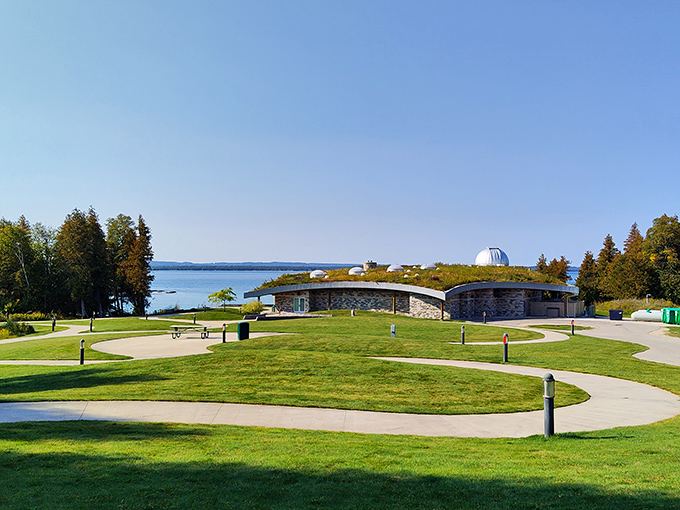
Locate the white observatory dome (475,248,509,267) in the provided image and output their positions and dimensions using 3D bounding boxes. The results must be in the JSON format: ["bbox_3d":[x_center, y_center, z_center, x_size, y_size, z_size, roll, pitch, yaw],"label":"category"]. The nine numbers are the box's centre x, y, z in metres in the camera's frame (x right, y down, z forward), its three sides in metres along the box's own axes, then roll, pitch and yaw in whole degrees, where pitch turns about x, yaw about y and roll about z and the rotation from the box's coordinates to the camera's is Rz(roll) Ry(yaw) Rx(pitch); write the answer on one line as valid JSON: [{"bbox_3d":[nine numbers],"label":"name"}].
[{"bbox_3d":[22.565,0.510,79.000,5.000,3.300,5.000,0,-2,12],"label":"white observatory dome"}]

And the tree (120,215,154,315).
[{"bbox_3d":[-29.779,1.507,78.000,5.000,14.930,5.000,0,-2,0],"label":"tree"}]

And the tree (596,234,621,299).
[{"bbox_3d":[35.502,1.980,70.000,3.700,9.370,3.700,0,-2,0],"label":"tree"}]

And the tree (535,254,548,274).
[{"bbox_3d":[31.991,4.038,84.000,2.700,8.240,2.700,0,-2,0],"label":"tree"}]

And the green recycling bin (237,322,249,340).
[{"bbox_3d":[-5.683,4.506,31.300,0.560,1.060,0.560,1,-2,-24],"label":"green recycling bin"}]

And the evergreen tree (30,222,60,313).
[{"bbox_3d":[-41.643,2.050,75.000,4.600,13.570,4.600,0,-2,0],"label":"evergreen tree"}]

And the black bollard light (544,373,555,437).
[{"bbox_3d":[3.535,2.538,8.950,0.190,1.070,0.190,0,-2,0],"label":"black bollard light"}]

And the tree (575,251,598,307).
[{"bbox_3d":[31.667,3.141,68.000,3.300,7.440,3.300,0,-2,0],"label":"tree"}]

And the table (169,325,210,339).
[{"bbox_3d":[-9.257,4.762,32.800,2.400,0.770,1.550,0,-2,-2],"label":"table"}]

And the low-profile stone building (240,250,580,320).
[{"bbox_3d":[7.600,4.386,69.000,42.000,6.400,26.000,0,-2,10],"label":"low-profile stone building"}]

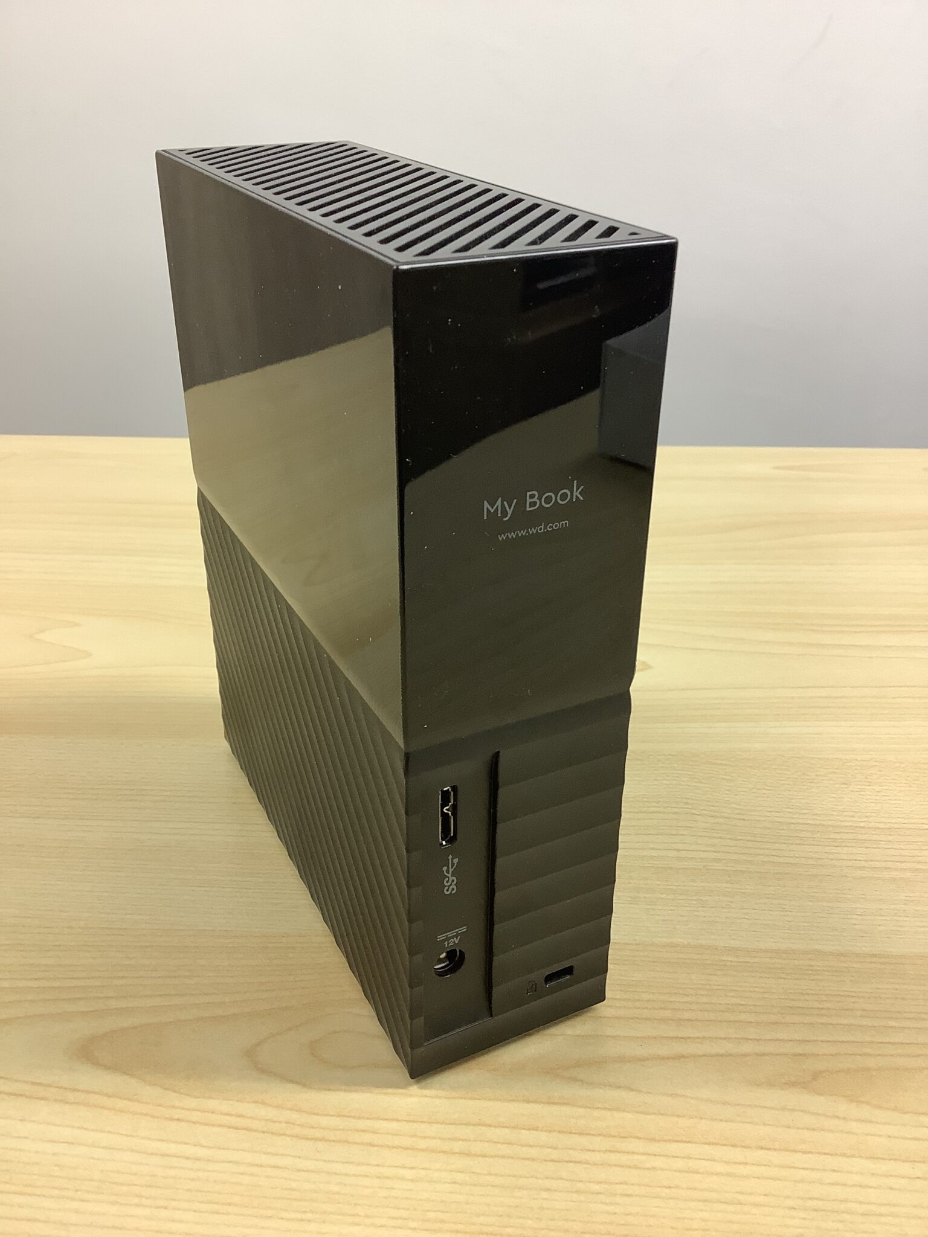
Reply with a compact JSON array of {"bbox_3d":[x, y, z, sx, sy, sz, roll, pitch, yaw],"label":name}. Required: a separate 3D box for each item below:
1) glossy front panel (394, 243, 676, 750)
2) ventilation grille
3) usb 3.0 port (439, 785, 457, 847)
[{"bbox_3d":[0.011,-0.018,0.187,0.049,0.085,0.003,-14,32,-23],"label":"glossy front panel"},{"bbox_3d":[-0.020,-0.085,0.220,0.046,0.003,0.136,-14,32,-23],"label":"ventilation grille"},{"bbox_3d":[-0.004,0.037,0.210,0.004,0.013,0.003,-14,32,-23],"label":"usb 3.0 port"}]

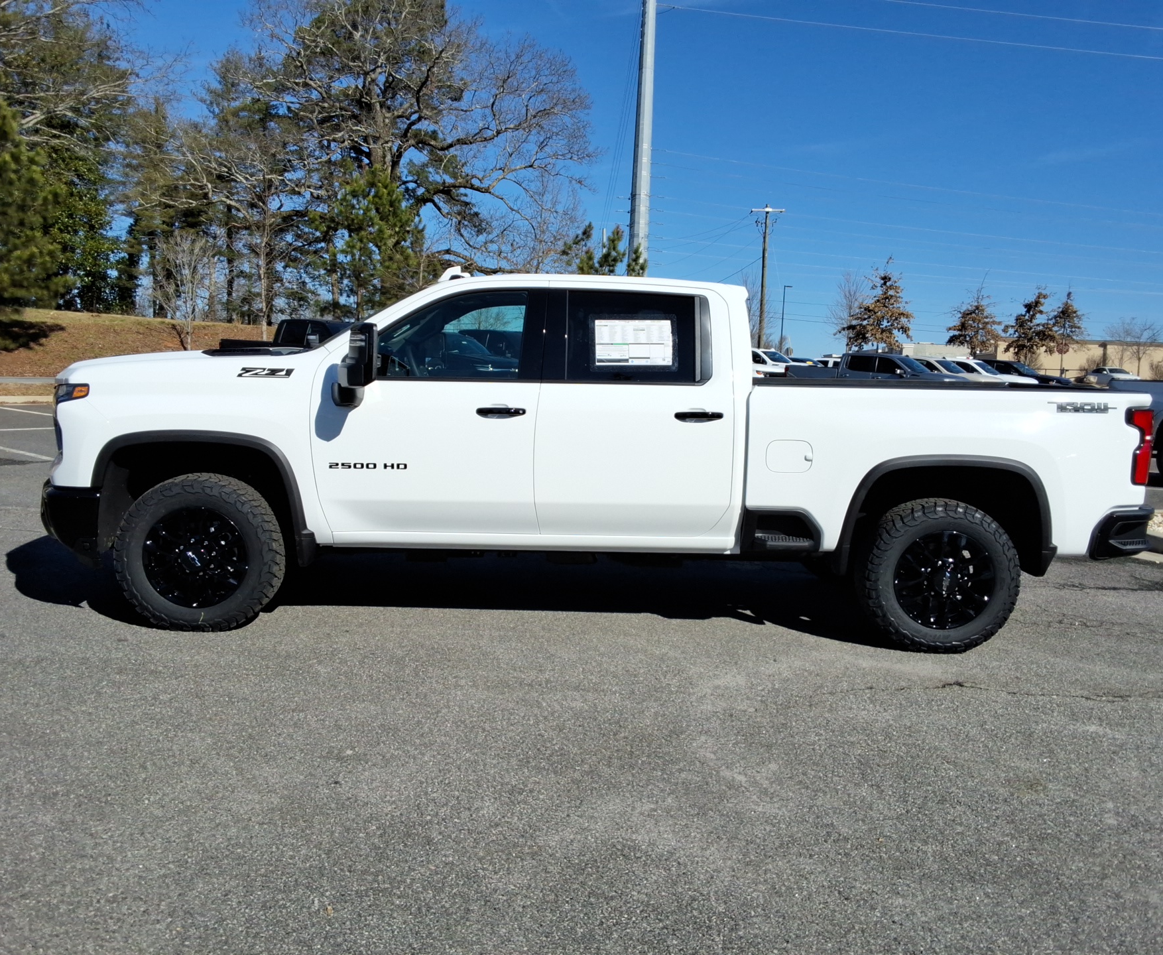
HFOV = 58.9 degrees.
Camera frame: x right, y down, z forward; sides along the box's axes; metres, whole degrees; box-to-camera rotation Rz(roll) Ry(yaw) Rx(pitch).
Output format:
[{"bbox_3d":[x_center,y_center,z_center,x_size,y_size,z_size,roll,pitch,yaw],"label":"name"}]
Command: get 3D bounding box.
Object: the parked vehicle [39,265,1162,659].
[{"bbox_3d":[0.108,-0.215,6.457,6.350,2.040,2.150,2,7,-2],"label":"parked vehicle"}]

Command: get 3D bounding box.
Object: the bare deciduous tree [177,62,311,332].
[{"bbox_3d":[-14.942,-11.998,45.721,5.576,12.387,5.576,0,7,-18],"label":"bare deciduous tree"}]

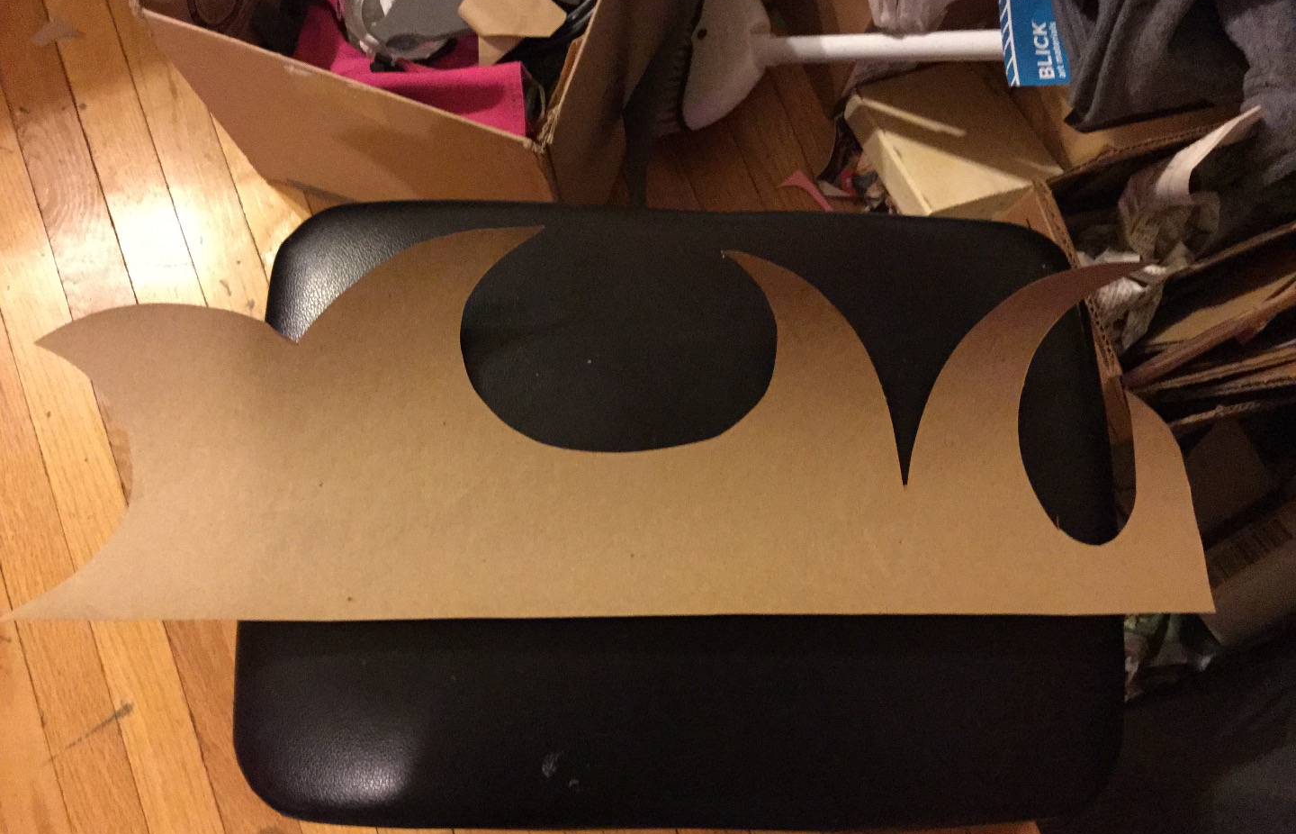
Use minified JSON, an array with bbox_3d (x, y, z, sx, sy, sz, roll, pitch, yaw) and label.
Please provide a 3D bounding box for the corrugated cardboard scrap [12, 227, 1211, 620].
[{"bbox_3d":[-0.012,-0.002,0.616,0.617,0.006,0.212,0,77,-3],"label":"corrugated cardboard scrap"}]

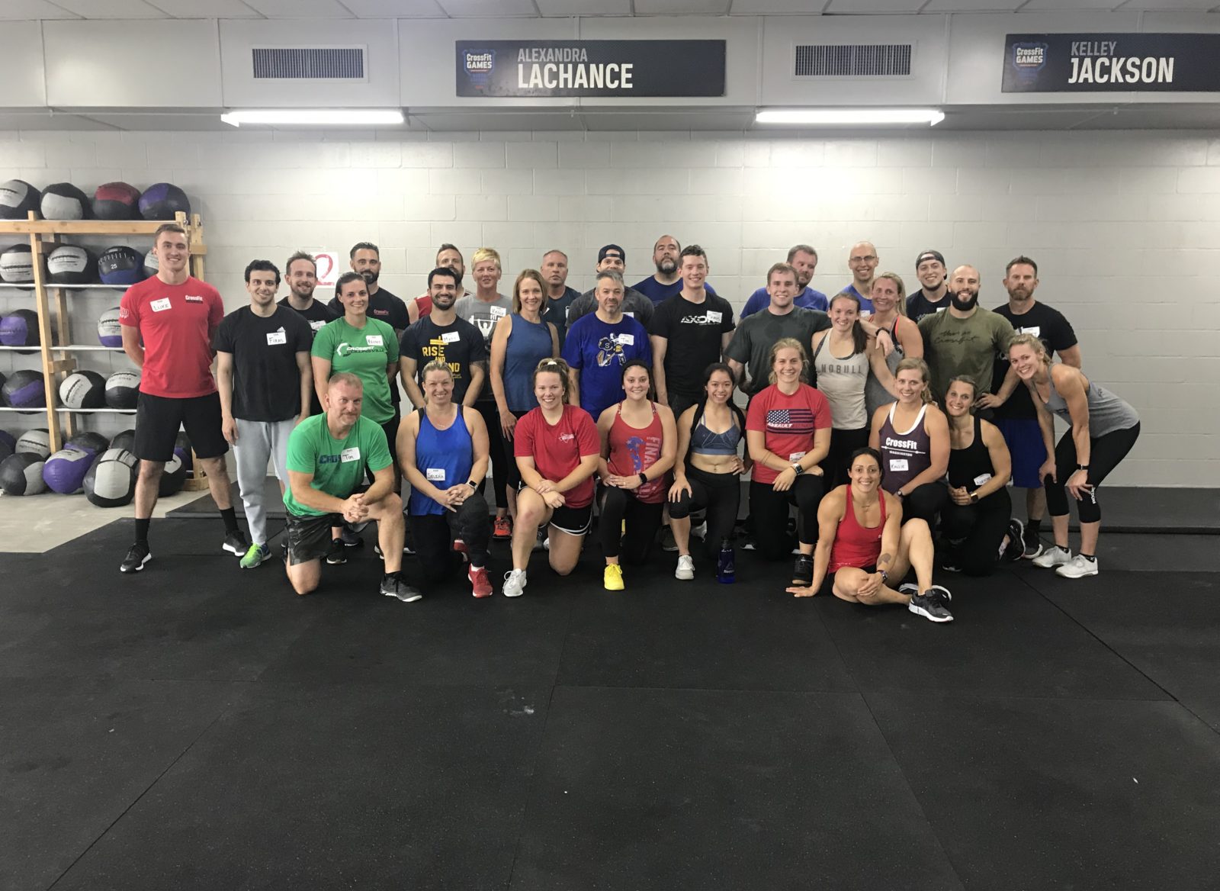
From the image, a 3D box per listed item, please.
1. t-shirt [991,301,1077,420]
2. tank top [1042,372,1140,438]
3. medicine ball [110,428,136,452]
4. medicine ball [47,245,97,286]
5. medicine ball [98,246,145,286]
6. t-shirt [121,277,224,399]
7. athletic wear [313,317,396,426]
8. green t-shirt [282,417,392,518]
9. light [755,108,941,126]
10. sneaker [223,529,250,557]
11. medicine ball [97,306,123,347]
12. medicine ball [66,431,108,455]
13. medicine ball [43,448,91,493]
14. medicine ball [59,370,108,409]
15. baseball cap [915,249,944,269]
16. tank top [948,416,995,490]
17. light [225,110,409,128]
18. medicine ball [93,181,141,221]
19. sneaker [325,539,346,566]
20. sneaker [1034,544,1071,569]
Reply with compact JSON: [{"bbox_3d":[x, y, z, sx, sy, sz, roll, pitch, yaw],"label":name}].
[{"bbox_3d":[2.442,-0.504,5.832,0.590,0.690,0.300,3,10,18],"label":"t-shirt"},{"bbox_3d":[2.624,-0.214,5.418,0.550,0.270,0.340,35,1,-15],"label":"tank top"},{"bbox_3d":[-3.730,0.055,7.753,0.350,0.350,0.350,0,10,0],"label":"medicine ball"},{"bbox_3d":[-4.042,-1.339,7.433,0.340,0.335,0.340,0,10,0],"label":"medicine ball"},{"bbox_3d":[-3.748,-1.351,7.575,0.350,0.350,0.350,0,9,0],"label":"medicine ball"},{"bbox_3d":[-2.475,-0.613,5.590,0.560,0.690,0.300,-3,10,-18],"label":"t-shirt"},{"bbox_3d":[-1.472,-0.445,5.714,0.482,0.597,0.280,-2,9,-12],"label":"athletic wear"},{"bbox_3d":[-1.420,0.102,5.148,0.530,0.520,0.330,1,23,-17],"label":"green t-shirt"},{"bbox_3d":[1.655,-2.290,6.906,1.270,0.075,0.280,0,9,2],"label":"light"},{"bbox_3d":[-2.190,0.576,5.809,0.110,0.130,0.290,-7,12,-36],"label":"sneaker"},{"bbox_3d":[-3.760,-0.888,7.597,0.355,0.355,0.355,0,9,0],"label":"medicine ball"},{"bbox_3d":[-4.119,0.073,7.793,0.350,0.350,0.350,0,10,0],"label":"medicine ball"},{"bbox_3d":[-4.068,0.195,7.409,0.335,0.330,0.335,0,10,0],"label":"medicine ball"},{"bbox_3d":[-4.271,-0.429,8.000,0.360,0.352,0.360,0,9,0],"label":"medicine ball"},{"bbox_3d":[2.071,-1.174,6.366,0.180,0.135,0.260,4,-8,22],"label":"baseball cap"},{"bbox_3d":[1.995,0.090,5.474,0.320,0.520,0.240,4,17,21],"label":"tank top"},{"bbox_3d":[-1.994,-2.240,6.738,1.220,0.095,0.300,1,10,2],"label":"light"},{"bbox_3d":[-3.659,-1.794,7.343,0.340,0.315,0.340,0,10,0],"label":"medicine ball"},{"bbox_3d":[-1.615,0.616,5.827,0.097,0.110,0.260,-2,9,-15],"label":"sneaker"},{"bbox_3d":[2.561,0.629,5.714,0.258,0.115,0.096,-2,10,-16],"label":"sneaker"}]

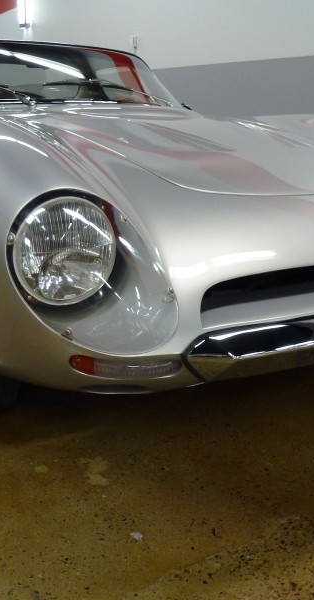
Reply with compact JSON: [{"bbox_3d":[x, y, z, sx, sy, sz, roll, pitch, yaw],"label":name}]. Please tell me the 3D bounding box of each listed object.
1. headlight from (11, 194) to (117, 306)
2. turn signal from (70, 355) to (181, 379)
[{"bbox_3d":[-0.157,-0.084,0.942,0.184,0.184,0.090,-10,22,-29],"label":"headlight"},{"bbox_3d":[-0.050,0.099,0.874,0.178,0.038,0.045,0,19,-4],"label":"turn signal"}]

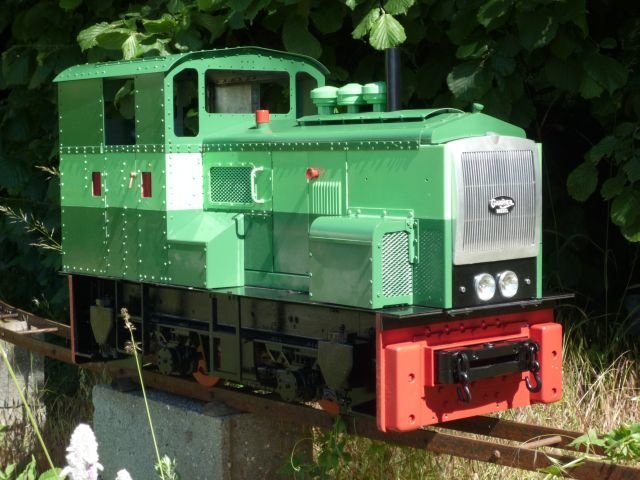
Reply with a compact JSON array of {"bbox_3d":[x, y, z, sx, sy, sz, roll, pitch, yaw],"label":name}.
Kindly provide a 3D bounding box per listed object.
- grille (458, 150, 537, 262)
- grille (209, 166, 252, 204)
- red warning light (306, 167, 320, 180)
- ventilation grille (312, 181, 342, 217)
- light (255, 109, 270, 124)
[{"bbox_3d":[0.264,-0.054,2.077,0.163,0.160,0.018,-4,5,-40],"label":"grille"},{"bbox_3d":[-0.156,-0.094,2.402,0.007,0.065,0.126,-4,5,-40],"label":"grille"},{"bbox_3d":[-0.008,-0.105,2.214,0.020,0.019,0.019,-4,5,-40],"label":"red warning light"},{"bbox_3d":[0.010,-0.066,2.209,0.007,0.056,0.074,-4,5,-40],"label":"ventilation grille"},{"bbox_3d":[-0.099,-0.214,2.414,0.023,0.022,0.023,-4,5,-40],"label":"light"}]

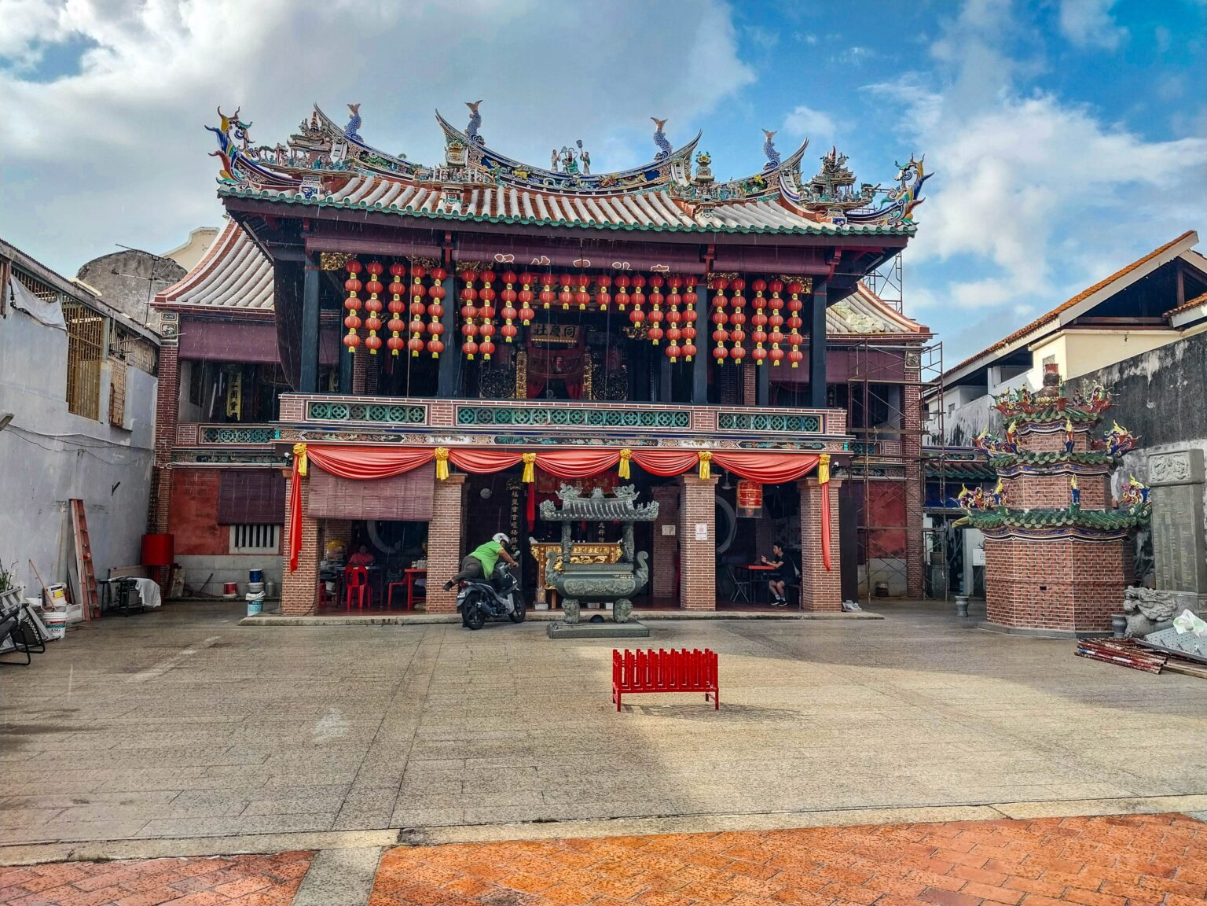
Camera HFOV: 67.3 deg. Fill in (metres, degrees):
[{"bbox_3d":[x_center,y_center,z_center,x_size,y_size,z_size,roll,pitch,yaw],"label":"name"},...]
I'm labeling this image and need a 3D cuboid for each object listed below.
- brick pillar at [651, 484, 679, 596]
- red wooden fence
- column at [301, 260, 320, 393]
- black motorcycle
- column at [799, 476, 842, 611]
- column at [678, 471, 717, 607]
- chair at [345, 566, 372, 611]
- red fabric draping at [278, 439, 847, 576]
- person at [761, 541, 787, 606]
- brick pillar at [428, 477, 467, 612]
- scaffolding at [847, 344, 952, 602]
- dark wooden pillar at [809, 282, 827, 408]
[{"bbox_3d":[1.430,2.067,21.053,0.530,2.540,0.530,1,-5,-8],"label":"brick pillar"},{"bbox_3d":[0.536,1.976,7.964,0.890,0.490,0.430,1,-5,-8],"label":"red wooden fence"},{"bbox_3d":[-5.289,-2.105,16.449,0.290,2.950,0.290,1,-5,-8],"label":"column"},{"bbox_3d":[-1.836,2.350,15.219,0.700,1.100,1.900,-2,-5,29],"label":"black motorcycle"},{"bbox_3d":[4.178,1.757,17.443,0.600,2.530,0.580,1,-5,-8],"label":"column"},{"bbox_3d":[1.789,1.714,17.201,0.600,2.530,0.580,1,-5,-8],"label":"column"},{"bbox_3d":[-4.483,2.482,16.593,0.460,0.830,0.500,1,-5,-2],"label":"chair"},{"bbox_3d":[-0.547,1.038,16.314,9.750,2.240,0.320,1,-5,-8],"label":"red fabric draping"},{"bbox_3d":[3.572,2.488,18.800,0.700,1.315,0.470,3,-5,-28],"label":"person"},{"bbox_3d":[-2.930,1.666,16.868,0.660,2.526,0.660,1,-5,-8],"label":"brick pillar"},{"bbox_3d":[6.924,0.422,21.343,2.000,6.080,1.020,1,-5,-8],"label":"scaffolding"},{"bbox_3d":[4.349,-1.998,18.249,0.260,2.911,0.260,1,-5,-8],"label":"dark wooden pillar"}]

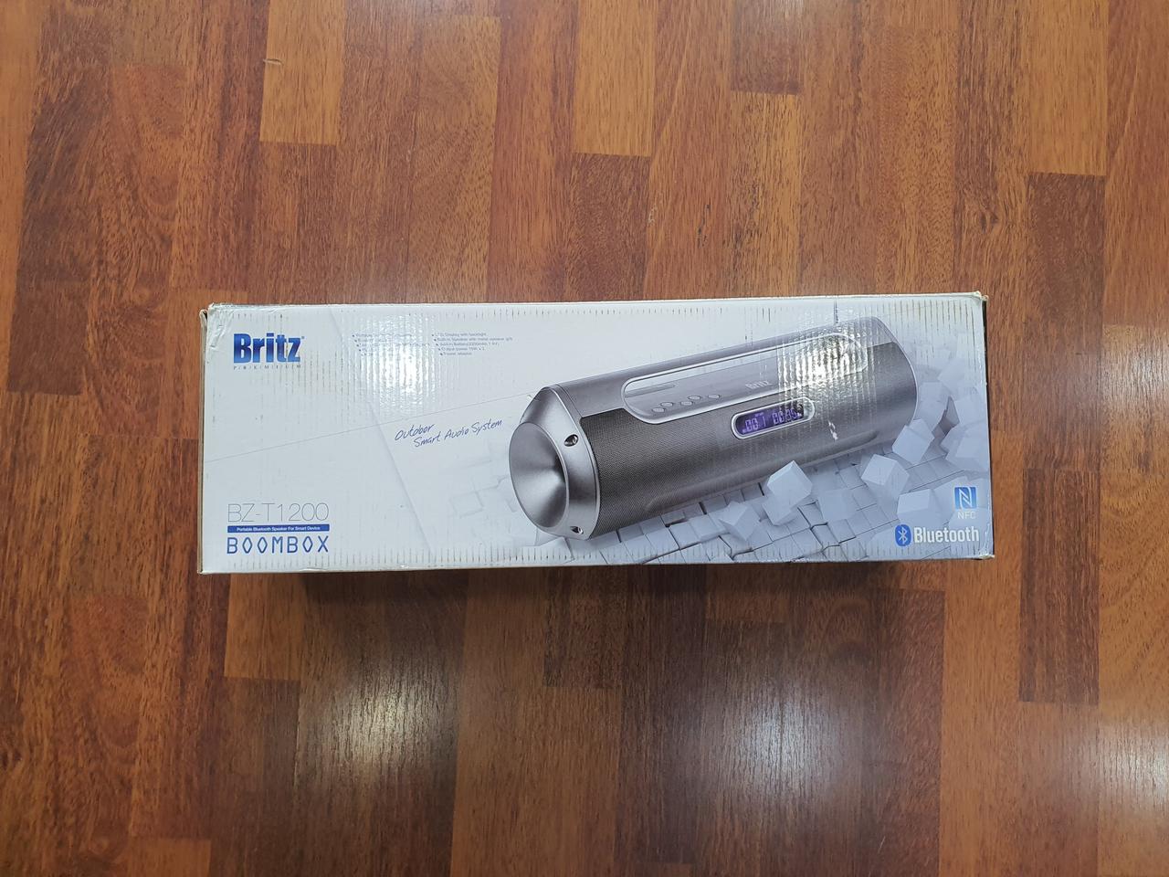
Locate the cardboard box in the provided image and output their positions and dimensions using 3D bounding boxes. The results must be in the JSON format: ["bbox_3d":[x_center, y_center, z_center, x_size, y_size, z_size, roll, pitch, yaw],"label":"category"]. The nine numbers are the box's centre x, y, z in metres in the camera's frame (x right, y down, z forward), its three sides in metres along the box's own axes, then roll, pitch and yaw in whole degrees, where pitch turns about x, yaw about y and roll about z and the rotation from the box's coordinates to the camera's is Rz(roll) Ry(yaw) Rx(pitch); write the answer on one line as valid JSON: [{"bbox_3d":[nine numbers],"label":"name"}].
[{"bbox_3d":[0.007,0.002,0.570,0.440,0.155,0.150,-1,86,-1],"label":"cardboard box"}]

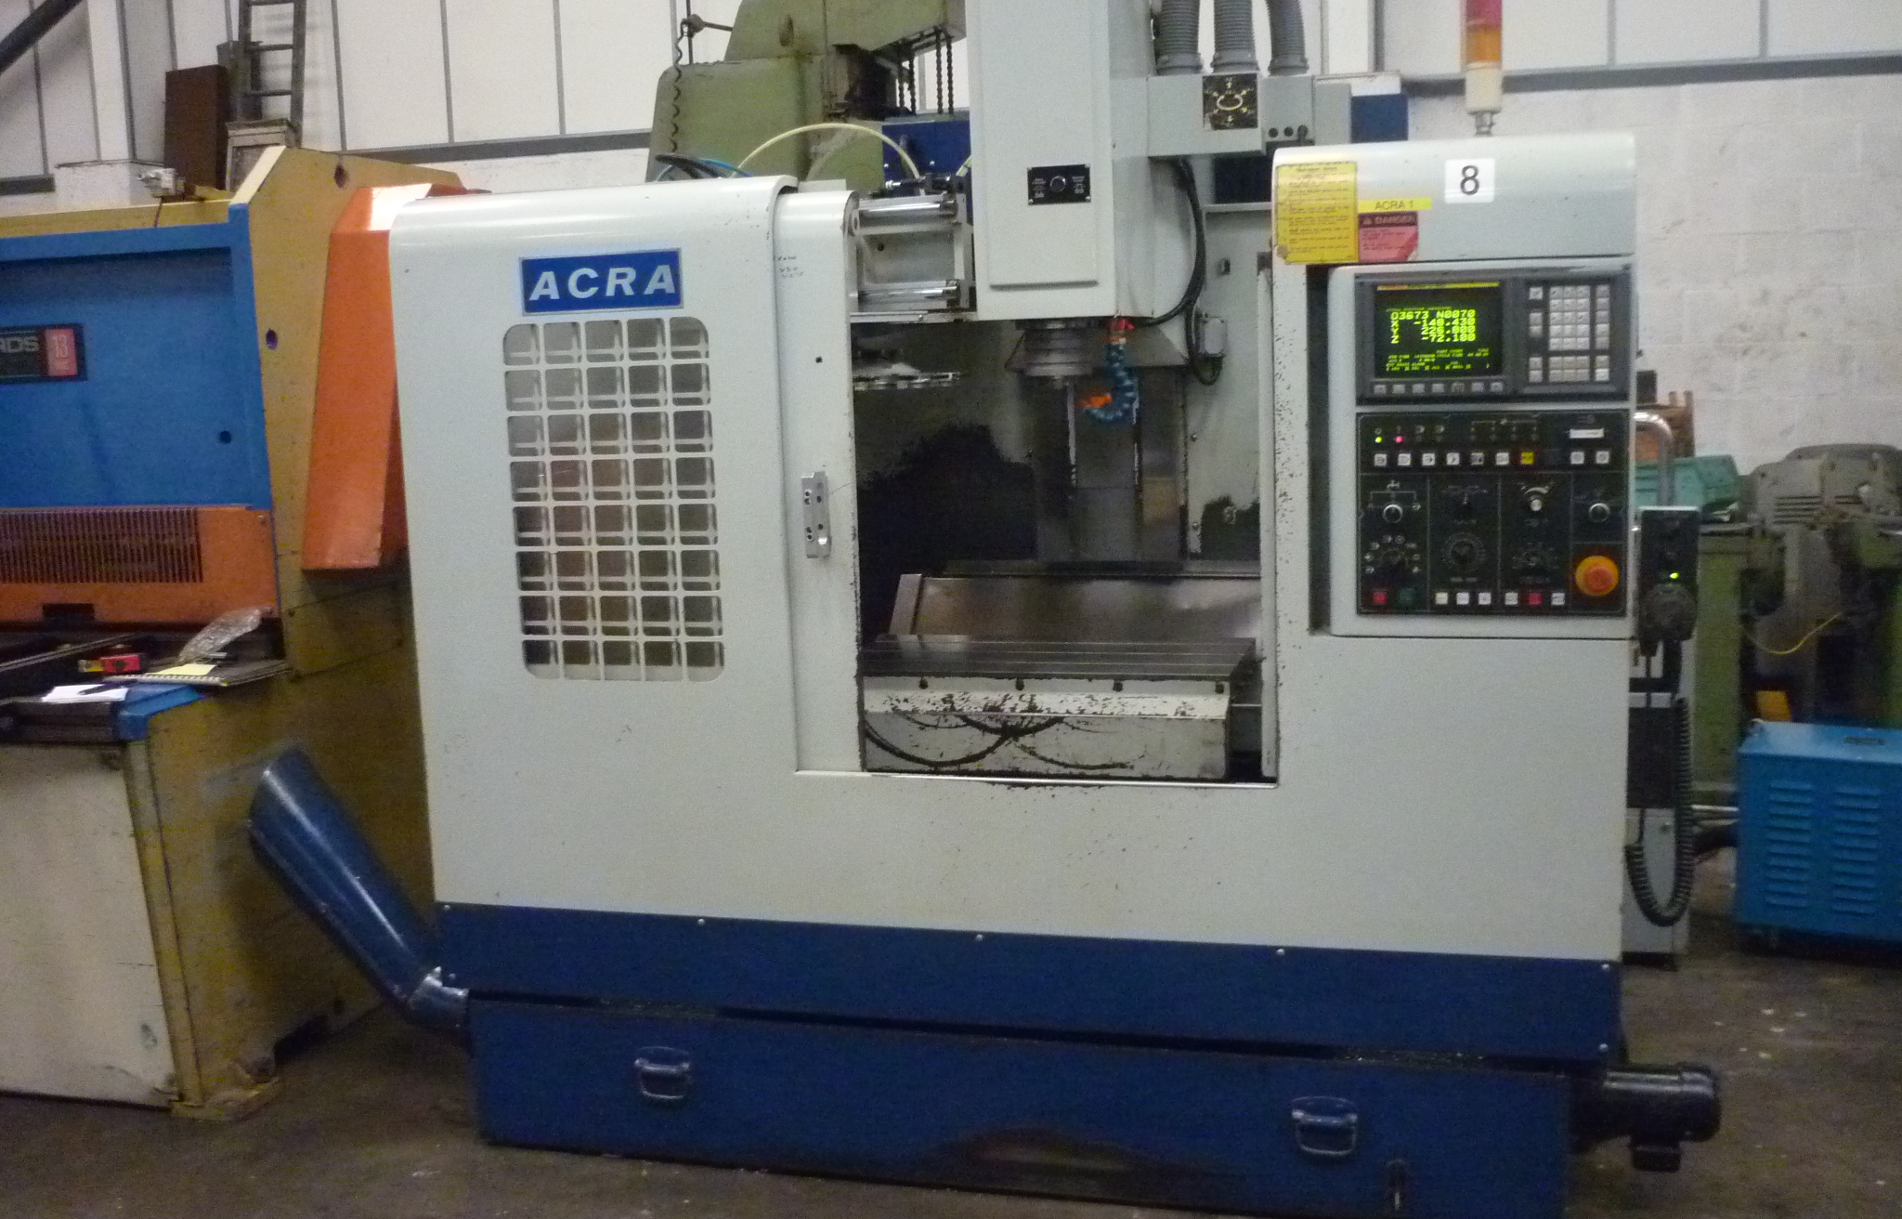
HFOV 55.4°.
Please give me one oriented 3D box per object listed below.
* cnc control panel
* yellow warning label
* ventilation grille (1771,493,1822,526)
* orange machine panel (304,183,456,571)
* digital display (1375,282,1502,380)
[{"bbox_3d":[0.832,-0.145,2.796,0.400,0.316,0.045,0,8,15],"label":"cnc control panel"},{"bbox_3d":[0.570,-0.615,2.817,0.122,0.155,0.012,0,8,15],"label":"yellow warning label"},{"bbox_3d":[2.425,-0.288,5.199,0.134,0.090,0.025,0,8,15],"label":"ventilation grille"},{"bbox_3d":[-1.195,-0.525,4.037,0.188,0.812,0.600,1,8,19],"label":"orange machine panel"},{"bbox_3d":[0.749,-0.427,2.790,0.186,0.144,0.020,0,8,15],"label":"digital display"}]

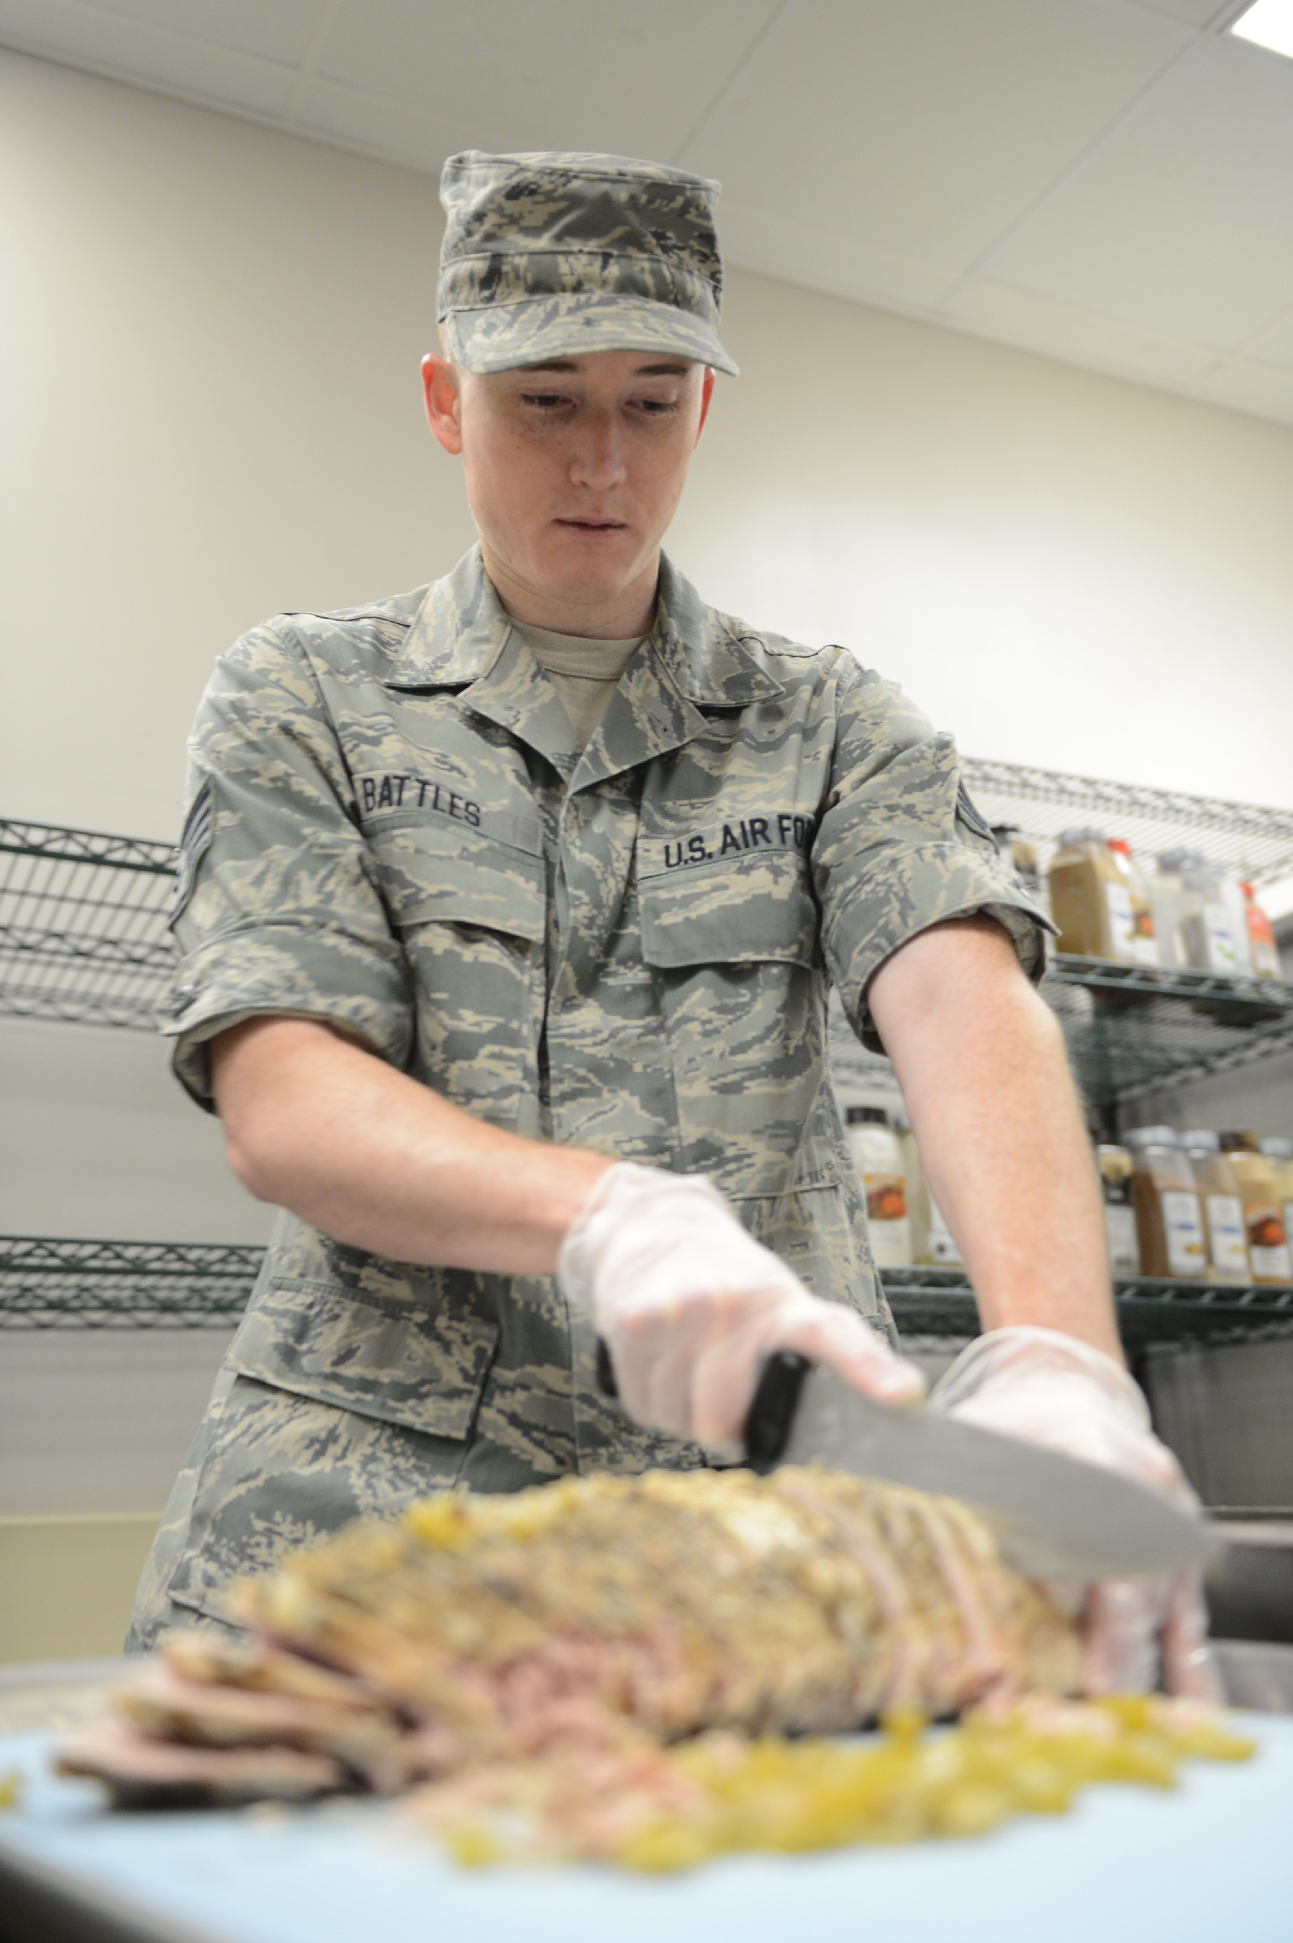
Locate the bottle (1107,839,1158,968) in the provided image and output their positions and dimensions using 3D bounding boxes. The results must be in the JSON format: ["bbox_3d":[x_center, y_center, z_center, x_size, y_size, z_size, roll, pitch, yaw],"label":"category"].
[{"bbox_3d":[0.612,-0.086,2.450,0.066,0.196,0.075,6,-19,-25],"label":"bottle"}]

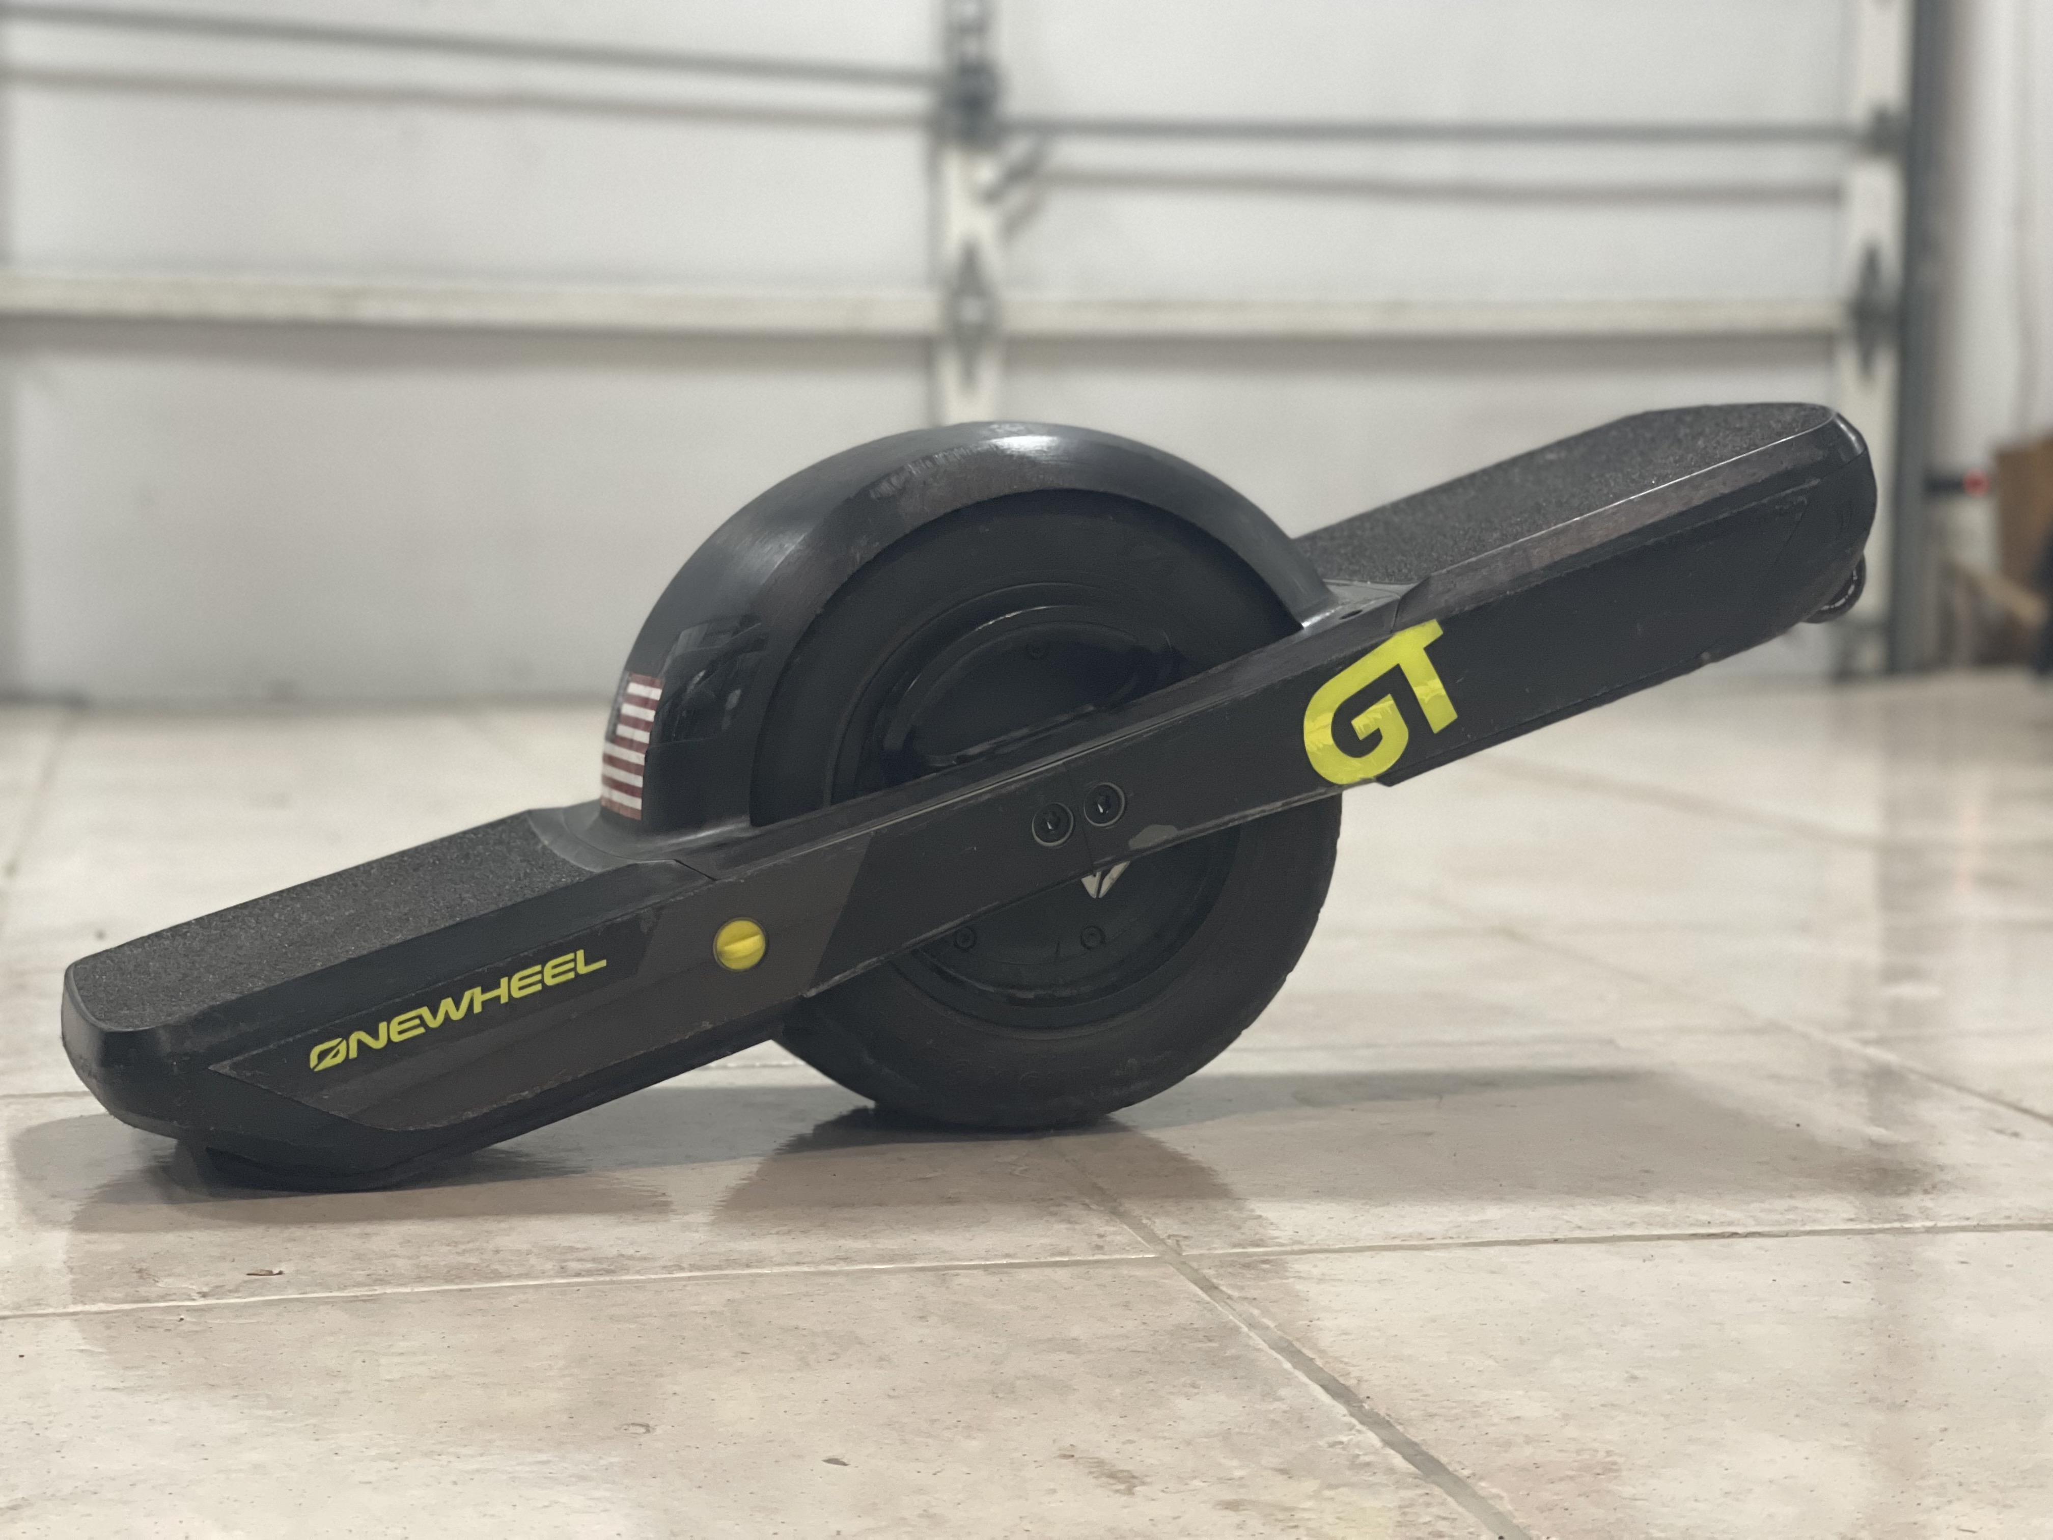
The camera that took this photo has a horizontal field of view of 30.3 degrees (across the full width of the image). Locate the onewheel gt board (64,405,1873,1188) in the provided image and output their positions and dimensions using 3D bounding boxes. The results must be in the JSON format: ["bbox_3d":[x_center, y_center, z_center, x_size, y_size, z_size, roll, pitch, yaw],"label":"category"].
[{"bbox_3d":[-0.014,0.000,1.626,0.800,0.302,0.233,-20,10,-15],"label":"onewheel gt board"}]

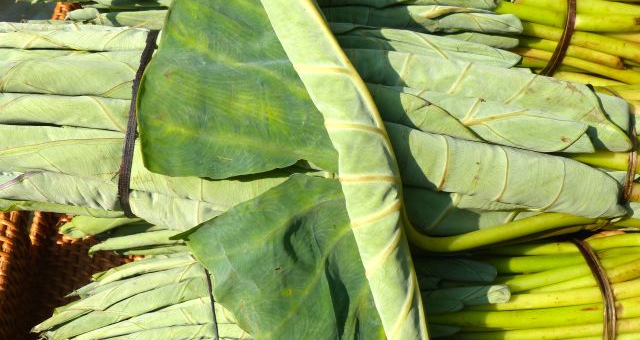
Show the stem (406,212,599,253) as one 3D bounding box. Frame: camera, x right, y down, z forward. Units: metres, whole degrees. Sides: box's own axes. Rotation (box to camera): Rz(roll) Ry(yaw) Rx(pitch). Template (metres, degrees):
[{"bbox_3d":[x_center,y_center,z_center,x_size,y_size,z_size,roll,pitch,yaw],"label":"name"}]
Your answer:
[{"bbox_3d":[0.159,0.054,0.580,0.166,0.029,0.028,-3,58,-2],"label":"stem"}]

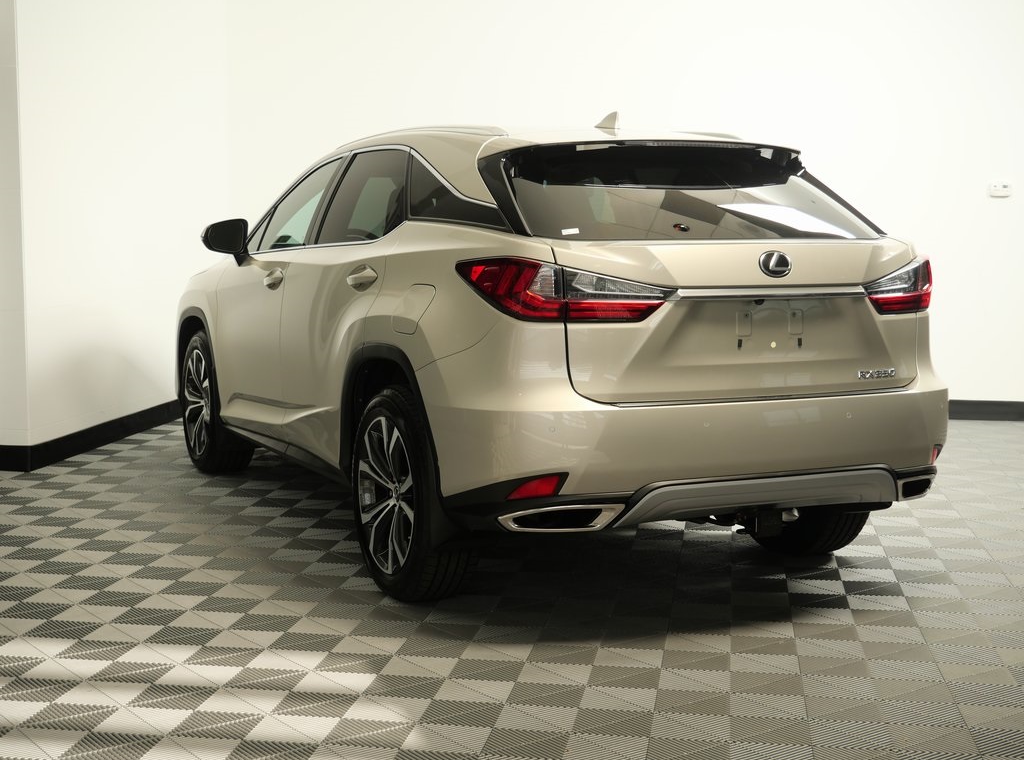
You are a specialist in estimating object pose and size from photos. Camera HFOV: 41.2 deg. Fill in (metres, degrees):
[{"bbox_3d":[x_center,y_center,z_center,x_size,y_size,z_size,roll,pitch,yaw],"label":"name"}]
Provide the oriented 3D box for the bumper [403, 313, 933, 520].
[{"bbox_3d":[0.686,0.100,4.521,1.870,0.650,0.760,-3,7,-26],"label":"bumper"}]

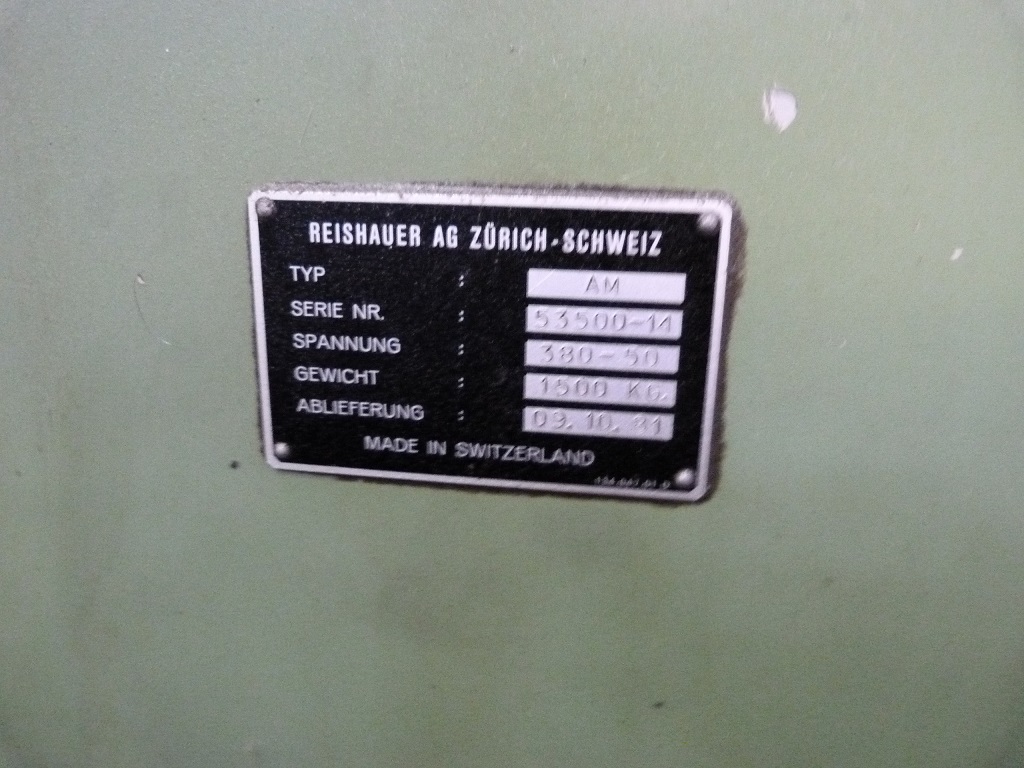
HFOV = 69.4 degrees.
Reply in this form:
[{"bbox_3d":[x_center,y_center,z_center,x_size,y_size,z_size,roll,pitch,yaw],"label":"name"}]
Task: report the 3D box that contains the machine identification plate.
[{"bbox_3d":[-0.008,-0.009,0.177,0.112,0.070,0.002,3,15,8],"label":"machine identification plate"}]

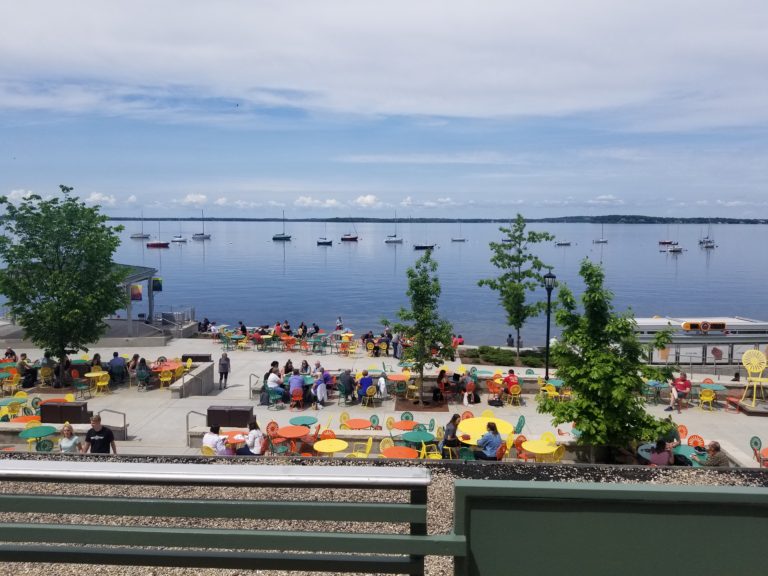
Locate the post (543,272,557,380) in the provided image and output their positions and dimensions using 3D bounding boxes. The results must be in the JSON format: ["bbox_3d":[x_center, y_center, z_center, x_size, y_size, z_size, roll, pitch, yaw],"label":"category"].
[{"bbox_3d":[7.091,1.696,24.708,0.520,4.650,0.520,0,7,0],"label":"post"}]

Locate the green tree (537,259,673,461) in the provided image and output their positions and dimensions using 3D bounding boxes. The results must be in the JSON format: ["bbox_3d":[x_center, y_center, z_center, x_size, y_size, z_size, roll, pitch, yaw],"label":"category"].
[{"bbox_3d":[5.737,2.134,15.040,3.400,5.760,3.400,0,7,0],"label":"green tree"}]

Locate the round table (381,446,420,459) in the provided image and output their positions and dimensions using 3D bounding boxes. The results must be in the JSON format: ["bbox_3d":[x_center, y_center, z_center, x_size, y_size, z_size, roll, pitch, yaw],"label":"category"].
[{"bbox_3d":[0.428,4.650,15.031,0.914,0.730,0.914,0,7,0],"label":"round table"}]

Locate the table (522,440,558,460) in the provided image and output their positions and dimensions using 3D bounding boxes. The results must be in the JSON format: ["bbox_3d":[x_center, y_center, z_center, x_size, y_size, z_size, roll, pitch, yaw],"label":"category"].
[{"bbox_3d":[3.840,4.261,14.179,0.900,0.730,0.900,0,7,0],"label":"table"}]

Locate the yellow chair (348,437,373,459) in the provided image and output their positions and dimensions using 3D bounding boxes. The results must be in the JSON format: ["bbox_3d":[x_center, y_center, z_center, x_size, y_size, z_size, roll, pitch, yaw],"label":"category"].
[{"bbox_3d":[-0.621,4.496,15.780,0.600,0.860,0.540,0,7,1],"label":"yellow chair"}]

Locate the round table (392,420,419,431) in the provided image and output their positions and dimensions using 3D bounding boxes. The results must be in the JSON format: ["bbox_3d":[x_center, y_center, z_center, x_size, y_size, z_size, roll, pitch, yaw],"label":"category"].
[{"bbox_3d":[0.712,4.833,18.767,0.900,0.730,0.900,0,7,0],"label":"round table"}]

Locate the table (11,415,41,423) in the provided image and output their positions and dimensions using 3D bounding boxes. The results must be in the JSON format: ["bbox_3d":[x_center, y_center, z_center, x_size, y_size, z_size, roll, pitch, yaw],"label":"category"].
[{"bbox_3d":[-12.082,4.850,19.533,0.914,0.730,0.914,0,7,0],"label":"table"}]

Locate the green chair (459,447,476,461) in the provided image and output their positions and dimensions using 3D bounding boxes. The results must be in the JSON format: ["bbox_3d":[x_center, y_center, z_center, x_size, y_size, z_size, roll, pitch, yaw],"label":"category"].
[{"bbox_3d":[2.233,4.563,15.271,0.540,0.860,0.600,2,7,17],"label":"green chair"}]

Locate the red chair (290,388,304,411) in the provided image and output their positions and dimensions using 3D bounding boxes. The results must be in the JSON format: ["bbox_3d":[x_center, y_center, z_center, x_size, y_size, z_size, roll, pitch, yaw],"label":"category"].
[{"bbox_3d":[-3.323,4.257,22.291,0.520,0.870,0.570,1,7,2],"label":"red chair"}]

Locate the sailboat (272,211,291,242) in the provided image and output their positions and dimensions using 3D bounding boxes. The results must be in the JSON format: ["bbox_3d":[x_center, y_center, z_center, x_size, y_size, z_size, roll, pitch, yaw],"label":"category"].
[{"bbox_3d":[-45.538,-28.041,257.513,8.300,13.200,2.700,0,7,-6],"label":"sailboat"}]

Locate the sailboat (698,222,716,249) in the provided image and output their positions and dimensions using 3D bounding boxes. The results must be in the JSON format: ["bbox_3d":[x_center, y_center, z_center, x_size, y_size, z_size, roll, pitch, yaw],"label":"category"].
[{"bbox_3d":[119.997,-19.928,212.663,7.000,10.200,2.400,-4,8,-30],"label":"sailboat"}]

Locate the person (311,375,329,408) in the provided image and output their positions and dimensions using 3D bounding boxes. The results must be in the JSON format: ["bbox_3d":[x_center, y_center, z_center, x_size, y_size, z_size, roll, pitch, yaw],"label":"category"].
[{"bbox_3d":[-2.606,4.178,23.397,0.800,1.250,0.500,6,9,41],"label":"person"}]

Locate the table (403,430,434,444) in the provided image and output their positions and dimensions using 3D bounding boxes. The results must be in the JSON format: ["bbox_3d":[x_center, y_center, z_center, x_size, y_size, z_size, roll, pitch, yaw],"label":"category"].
[{"bbox_3d":[0.964,4.525,16.134,0.914,0.730,0.914,0,7,0],"label":"table"}]

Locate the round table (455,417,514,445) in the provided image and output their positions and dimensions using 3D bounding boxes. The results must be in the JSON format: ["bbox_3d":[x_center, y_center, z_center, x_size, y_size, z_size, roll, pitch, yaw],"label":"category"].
[{"bbox_3d":[3.029,4.521,17.128,1.600,0.730,1.600,0,7,0],"label":"round table"}]

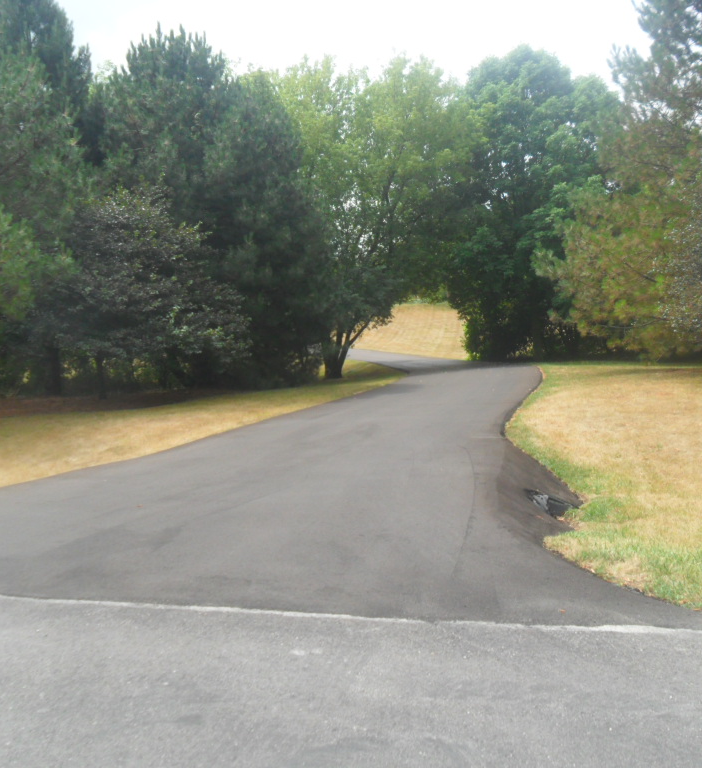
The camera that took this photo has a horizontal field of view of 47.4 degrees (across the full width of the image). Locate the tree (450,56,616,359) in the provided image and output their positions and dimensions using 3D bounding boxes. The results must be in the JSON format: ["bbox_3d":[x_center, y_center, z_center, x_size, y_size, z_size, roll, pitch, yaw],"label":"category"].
[{"bbox_3d":[7.613,-7.571,33.500,6.900,12.780,7.300,0,3,0],"label":"tree"}]

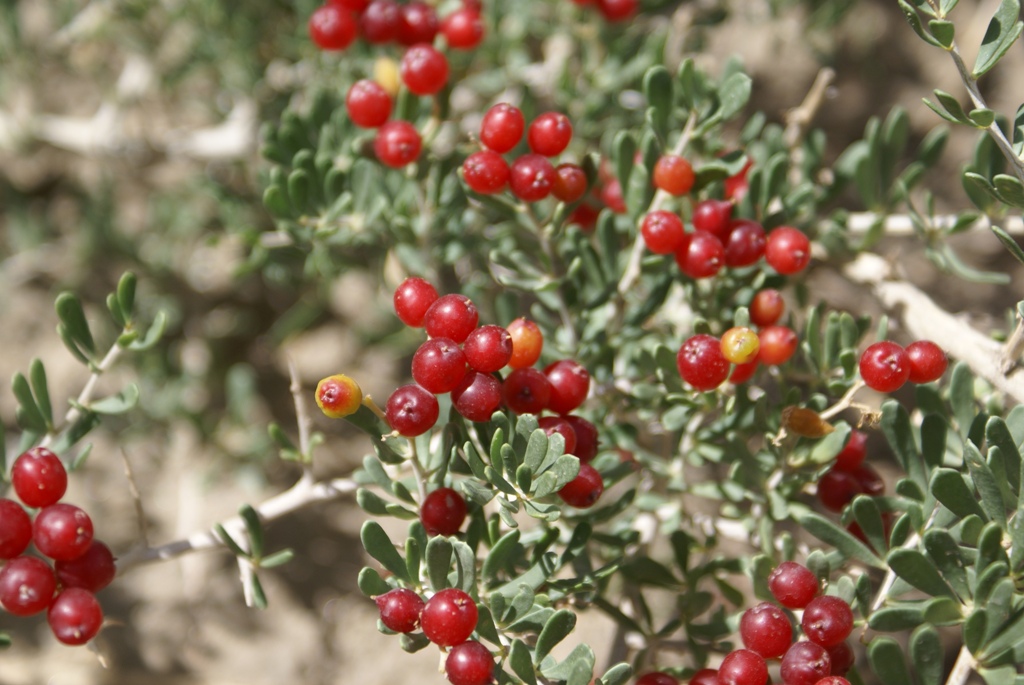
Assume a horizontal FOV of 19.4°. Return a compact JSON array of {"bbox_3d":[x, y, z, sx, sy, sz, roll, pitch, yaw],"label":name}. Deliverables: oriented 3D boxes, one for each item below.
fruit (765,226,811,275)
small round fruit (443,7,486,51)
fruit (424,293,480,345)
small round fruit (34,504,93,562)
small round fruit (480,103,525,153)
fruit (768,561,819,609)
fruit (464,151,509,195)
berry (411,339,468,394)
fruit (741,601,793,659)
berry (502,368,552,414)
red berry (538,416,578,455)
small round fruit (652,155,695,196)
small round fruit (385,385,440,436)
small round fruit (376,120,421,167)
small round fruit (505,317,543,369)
[{"bbox_3d":[0.056,-0.019,0.605,0.009,0.010,0.009,0,37,0],"label":"fruit"},{"bbox_3d":[-0.011,-0.071,0.670,0.010,0.010,0.010,0,40,0],"label":"small round fruit"},{"bbox_3d":[-0.011,-0.004,0.530,0.009,0.009,0.009,0,35,0],"label":"fruit"},{"bbox_3d":[-0.077,0.033,0.515,0.010,0.010,0.010,0,35,0],"label":"small round fruit"},{"bbox_3d":[-0.002,-0.040,0.557,0.008,0.009,0.009,0,35,0],"label":"small round fruit"},{"bbox_3d":[0.055,0.047,0.580,0.010,0.009,0.009,0,37,0],"label":"fruit"},{"bbox_3d":[-0.005,-0.032,0.555,0.009,0.008,0.008,0,35,0],"label":"fruit"},{"bbox_3d":[-0.013,0.004,0.527,0.010,0.010,0.010,0,35,0],"label":"berry"},{"bbox_3d":[0.048,0.055,0.568,0.010,0.011,0.010,0,37,0],"label":"fruit"},{"bbox_3d":[0.003,0.009,0.538,0.009,0.008,0.009,0,35,0],"label":"berry"},{"bbox_3d":[0.009,0.018,0.575,0.008,0.008,0.008,0,37,0],"label":"red berry"},{"bbox_3d":[0.035,-0.036,0.645,0.009,0.009,0.009,0,40,0],"label":"small round fruit"},{"bbox_3d":[-0.018,0.013,0.550,0.010,0.010,0.010,0,37,0],"label":"small round fruit"},{"bbox_3d":[-0.022,-0.038,0.570,0.009,0.009,0.009,0,35,0],"label":"small round fruit"},{"bbox_3d":[0.002,0.000,0.610,0.008,0.010,0.008,0,40,0],"label":"small round fruit"}]

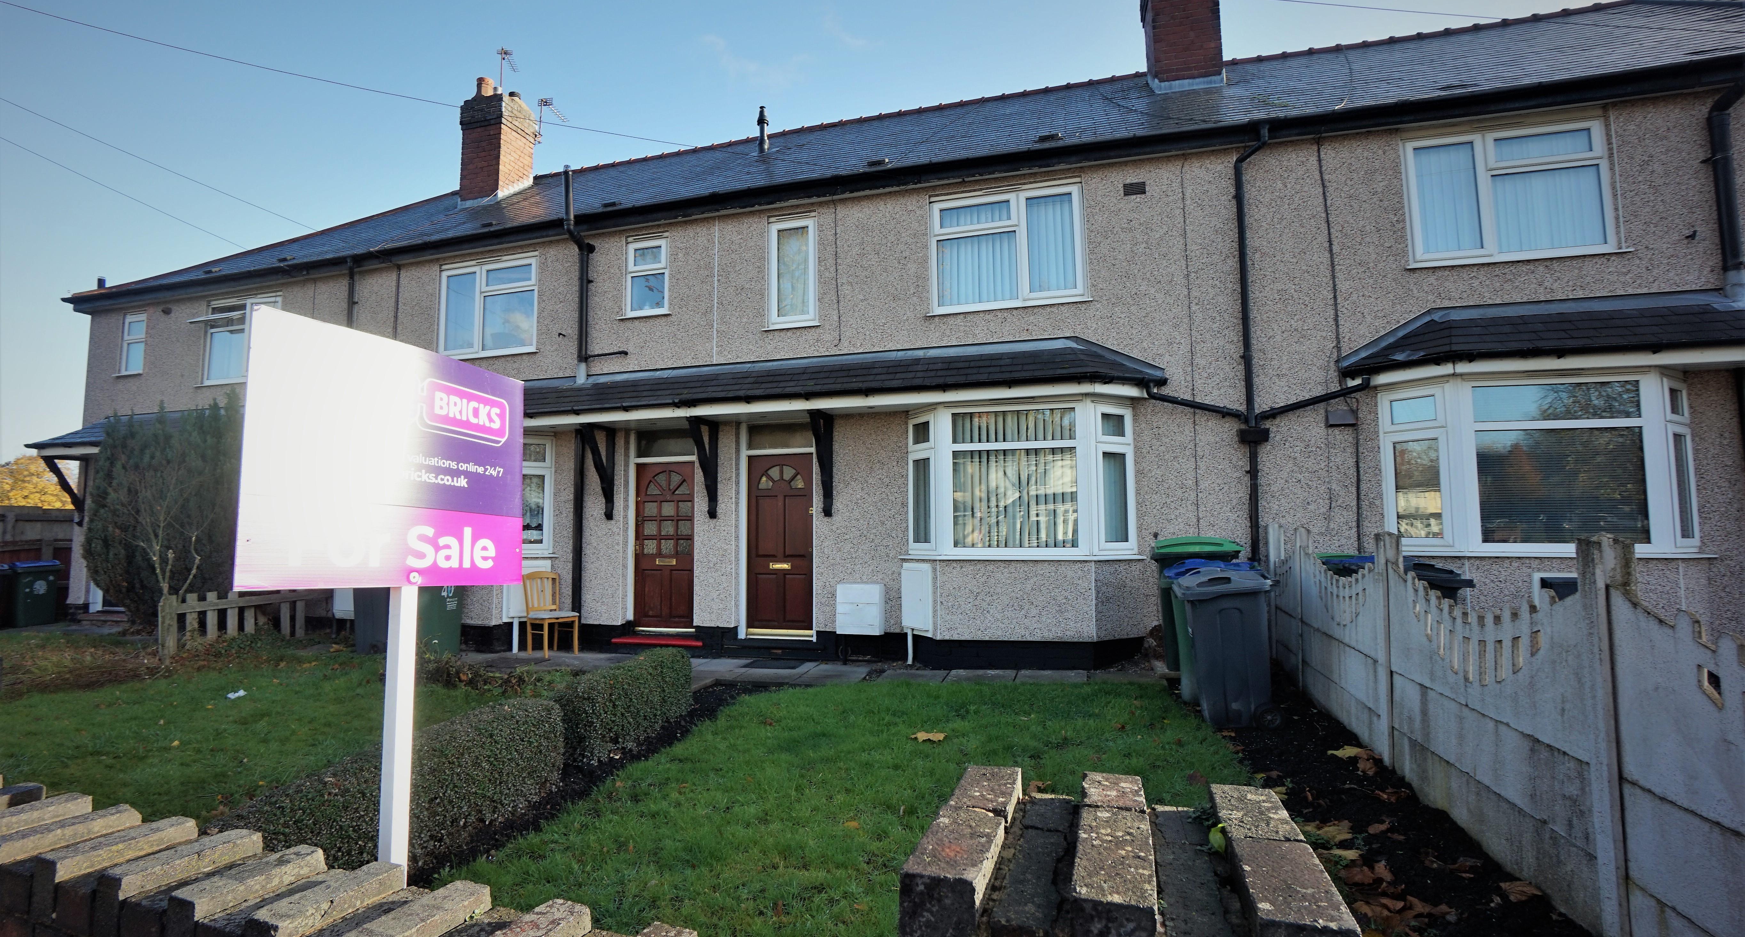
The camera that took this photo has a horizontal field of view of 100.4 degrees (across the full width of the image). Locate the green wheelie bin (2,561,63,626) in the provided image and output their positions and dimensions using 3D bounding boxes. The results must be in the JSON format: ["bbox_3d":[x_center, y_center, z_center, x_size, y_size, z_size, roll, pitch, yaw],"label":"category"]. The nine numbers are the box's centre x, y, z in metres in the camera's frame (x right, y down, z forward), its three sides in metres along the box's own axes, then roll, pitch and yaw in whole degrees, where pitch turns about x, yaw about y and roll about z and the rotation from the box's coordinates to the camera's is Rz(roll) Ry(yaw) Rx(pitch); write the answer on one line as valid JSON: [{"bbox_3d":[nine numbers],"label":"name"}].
[{"bbox_3d":[-14.019,2.092,12.150,0.700,1.060,0.560,-2,-5,22],"label":"green wheelie bin"}]

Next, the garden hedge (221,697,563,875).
[{"bbox_3d":[-2.241,1.566,3.517,0.520,0.450,1.550,-2,-4,15],"label":"garden hedge"}]

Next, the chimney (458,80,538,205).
[{"bbox_3d":[-6.496,-5.623,12.665,0.870,2.620,0.870,-2,-4,15],"label":"chimney"}]

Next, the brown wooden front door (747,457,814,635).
[{"bbox_3d":[-1.039,0.815,8.115,0.810,2.020,0.080,-2,-4,15],"label":"brown wooden front door"}]

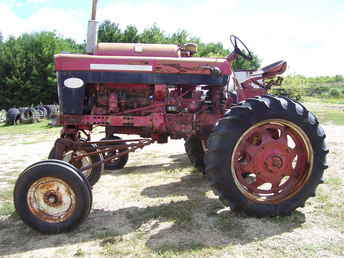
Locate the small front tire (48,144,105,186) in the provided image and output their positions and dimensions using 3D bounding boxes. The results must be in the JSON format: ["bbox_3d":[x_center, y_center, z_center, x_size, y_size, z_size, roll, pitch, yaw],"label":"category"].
[{"bbox_3d":[-1.403,0.502,4.977,0.750,0.750,0.190,2,7,-9],"label":"small front tire"}]

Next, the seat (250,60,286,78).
[{"bbox_3d":[1.375,-0.845,4.800,0.430,0.240,0.460,2,7,-8],"label":"seat"}]

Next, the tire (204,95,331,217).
[{"bbox_3d":[1.169,0.360,4.153,1.500,1.500,0.380,2,7,-8],"label":"tire"}]

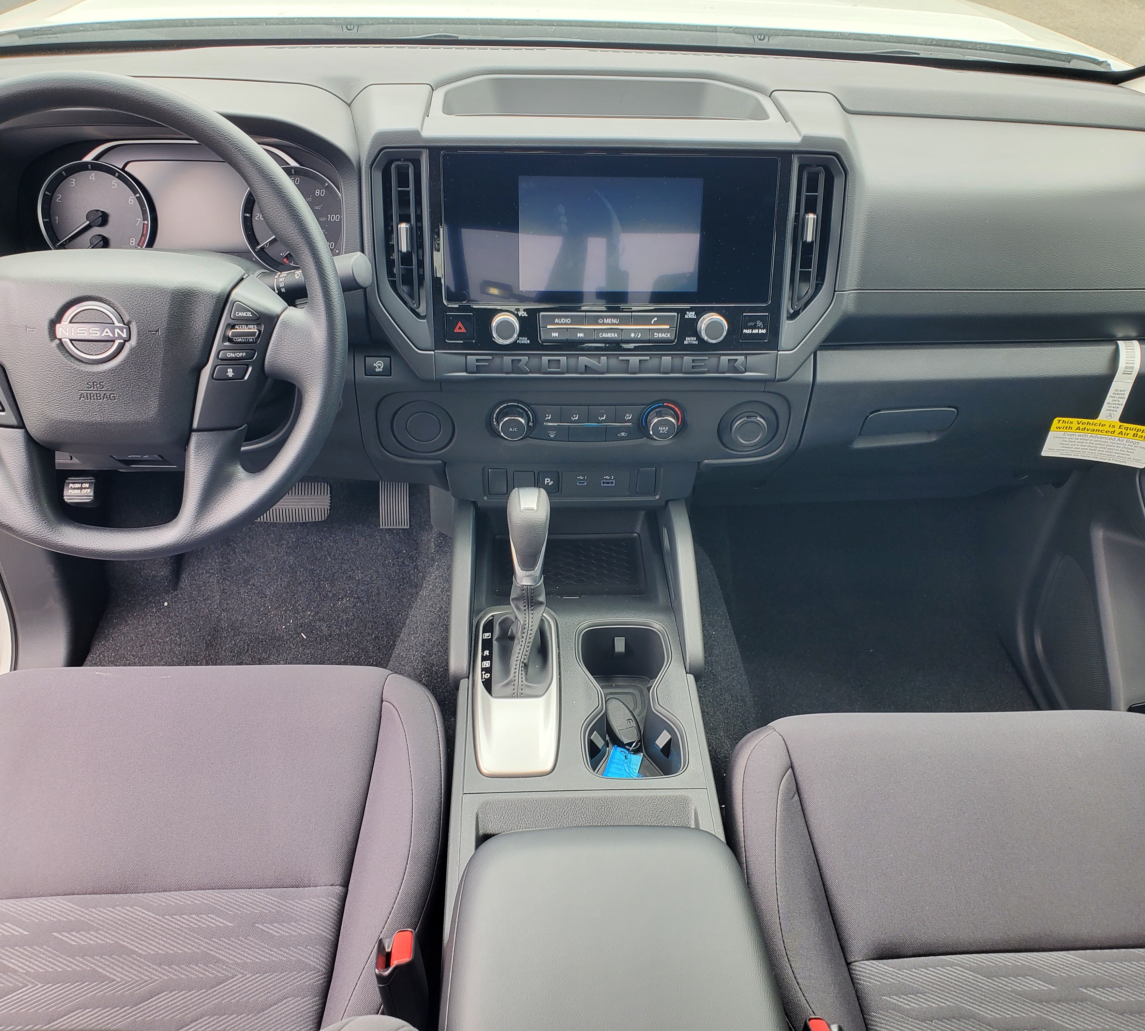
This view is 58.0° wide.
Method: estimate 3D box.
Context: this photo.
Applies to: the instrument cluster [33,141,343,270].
[{"bbox_3d":[-0.384,-0.319,1.066,0.305,0.135,0.080,0,23,-3],"label":"instrument cluster"}]

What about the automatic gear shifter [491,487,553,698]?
[{"bbox_3d":[-0.044,0.065,0.924,0.057,0.172,0.112,0,37,-3],"label":"automatic gear shifter"}]

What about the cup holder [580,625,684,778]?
[{"bbox_3d":[0.055,0.189,0.954,0.092,0.072,0.188,0,37,-3],"label":"cup holder"}]

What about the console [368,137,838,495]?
[{"bbox_3d":[0.025,-0.198,1.081,0.455,0.375,0.120,0,29,-3],"label":"console"}]

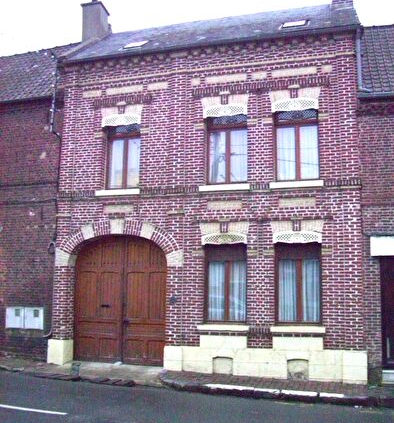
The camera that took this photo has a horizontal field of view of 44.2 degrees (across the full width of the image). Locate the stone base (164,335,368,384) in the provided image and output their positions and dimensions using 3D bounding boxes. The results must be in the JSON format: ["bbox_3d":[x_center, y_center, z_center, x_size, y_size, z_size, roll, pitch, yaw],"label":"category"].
[{"bbox_3d":[1.363,3.075,10.321,4.239,0.807,0.317,-2,-8,16],"label":"stone base"}]

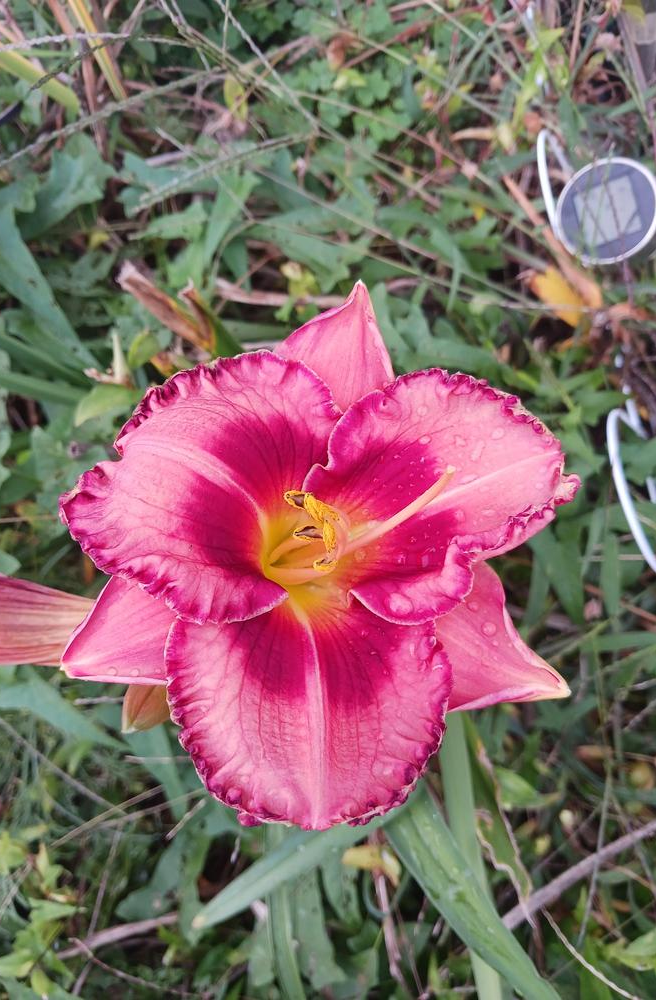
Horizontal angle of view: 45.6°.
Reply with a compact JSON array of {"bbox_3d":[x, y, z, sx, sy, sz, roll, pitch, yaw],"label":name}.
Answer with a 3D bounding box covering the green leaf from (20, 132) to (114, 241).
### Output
[{"bbox_3d":[-0.168,-0.201,0.500,0.041,0.020,0.073,36,80,-5],"label":"green leaf"}]

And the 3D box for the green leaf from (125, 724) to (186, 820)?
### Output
[{"bbox_3d":[-0.092,0.142,0.420,0.022,0.014,0.066,-23,69,-16],"label":"green leaf"}]

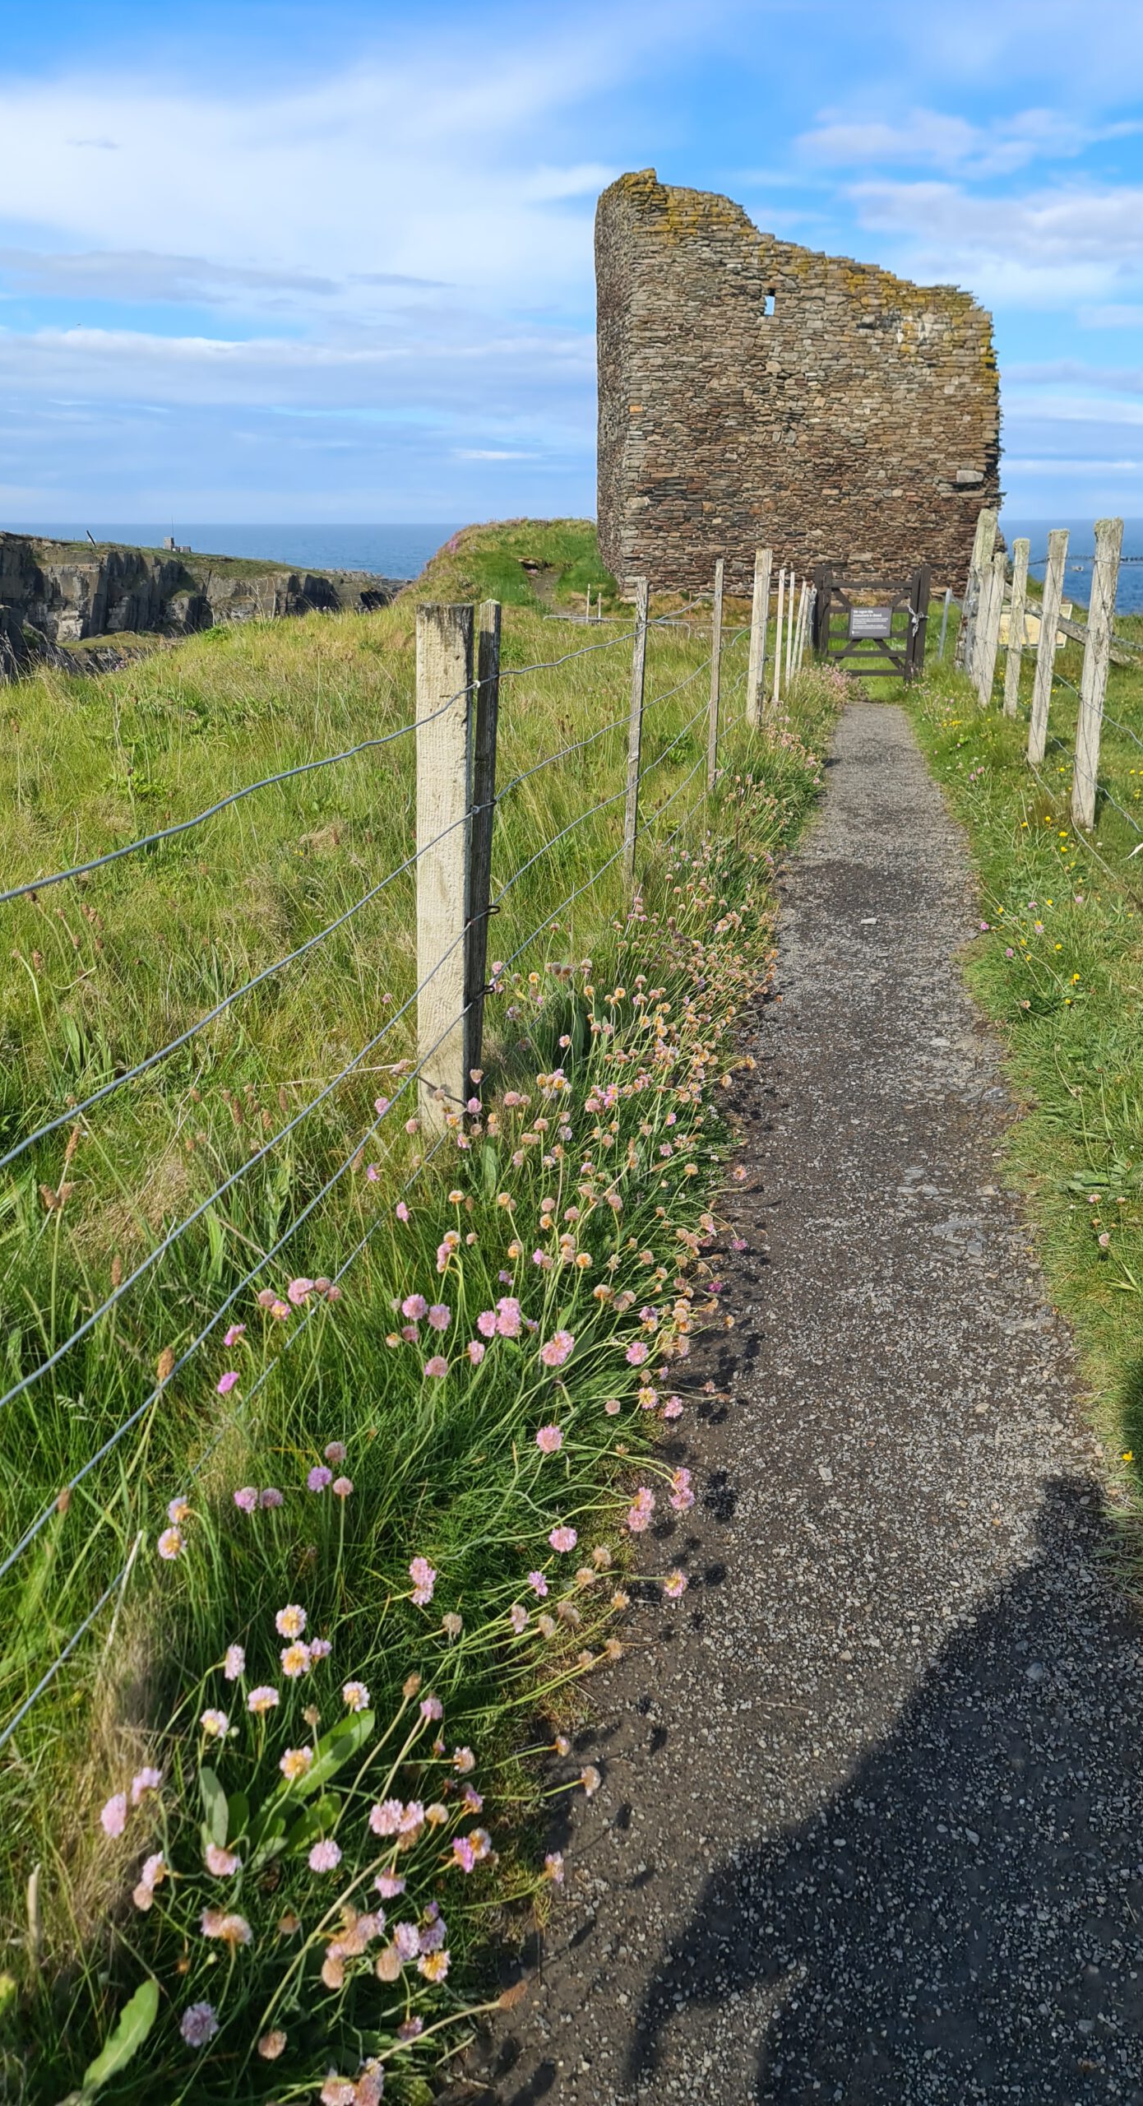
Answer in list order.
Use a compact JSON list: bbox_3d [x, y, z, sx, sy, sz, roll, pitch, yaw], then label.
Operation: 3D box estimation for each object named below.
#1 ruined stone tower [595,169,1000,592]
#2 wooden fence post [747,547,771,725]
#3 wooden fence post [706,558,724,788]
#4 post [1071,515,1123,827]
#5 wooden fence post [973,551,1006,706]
[{"bbox_3d":[5.499,-16.582,38.678,9.250,9.150,6.800,-2,19,-5],"label":"ruined stone tower"},{"bbox_3d":[1.418,-3.141,11.513,0.115,1.283,0.110,4,20,11],"label":"wooden fence post"},{"bbox_3d":[0.822,-2.159,8.735,0.046,1.277,0.046,4,20,11],"label":"wooden fence post"},{"bbox_3d":[2.594,-1.852,7.530,0.108,1.493,0.105,3,20,10],"label":"post"},{"bbox_3d":[3.486,-3.513,12.641,0.100,1.210,0.100,3,20,10],"label":"wooden fence post"}]

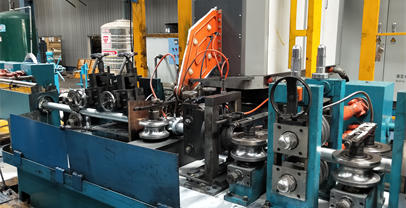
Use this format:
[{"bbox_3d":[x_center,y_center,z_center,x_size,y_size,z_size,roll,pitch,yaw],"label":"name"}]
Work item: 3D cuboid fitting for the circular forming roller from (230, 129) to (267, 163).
[{"bbox_3d":[0.328,0.308,2.116,0.252,0.147,0.252,-1,9,0],"label":"circular forming roller"}]

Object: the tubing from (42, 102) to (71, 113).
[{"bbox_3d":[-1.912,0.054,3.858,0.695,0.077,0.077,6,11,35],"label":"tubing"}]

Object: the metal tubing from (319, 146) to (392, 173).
[{"bbox_3d":[0.940,0.345,1.843,0.435,0.077,0.077,6,11,35],"label":"metal tubing"}]

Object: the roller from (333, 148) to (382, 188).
[{"bbox_3d":[0.895,0.366,1.713,0.254,0.147,0.254,6,11,35],"label":"roller"}]

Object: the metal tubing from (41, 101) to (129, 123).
[{"bbox_3d":[-1.486,0.098,3.557,1.742,0.077,0.077,6,11,35],"label":"metal tubing"}]

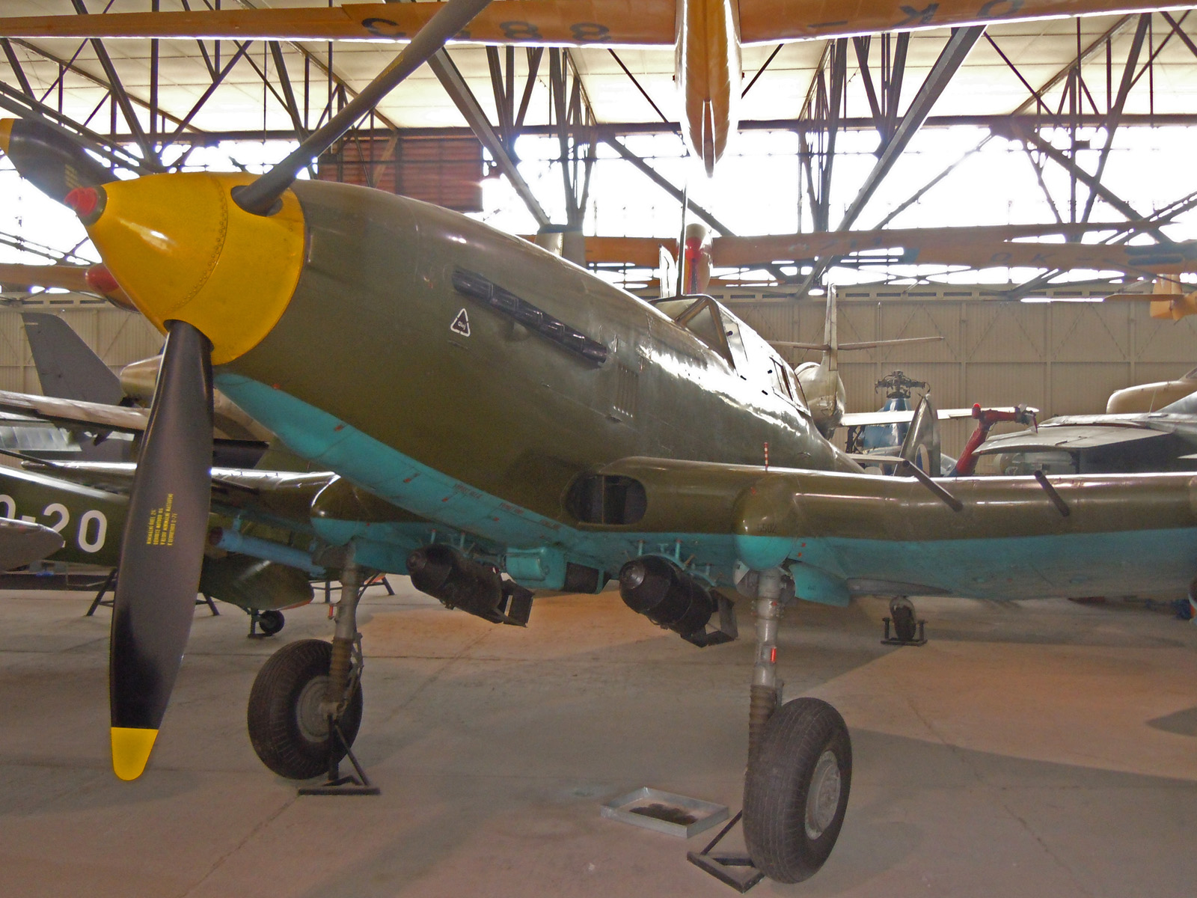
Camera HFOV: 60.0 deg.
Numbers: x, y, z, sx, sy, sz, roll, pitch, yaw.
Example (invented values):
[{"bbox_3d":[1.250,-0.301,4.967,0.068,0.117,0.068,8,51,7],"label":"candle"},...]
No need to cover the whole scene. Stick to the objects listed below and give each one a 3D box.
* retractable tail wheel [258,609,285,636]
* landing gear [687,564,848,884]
[{"bbox_3d":[-3.550,1.890,11.300,0.280,0.280,0.120,0,-2,5],"label":"retractable tail wheel"},{"bbox_3d":[0.768,1.215,4.630,0.540,1.340,0.800,-1,-2,32],"label":"landing gear"}]

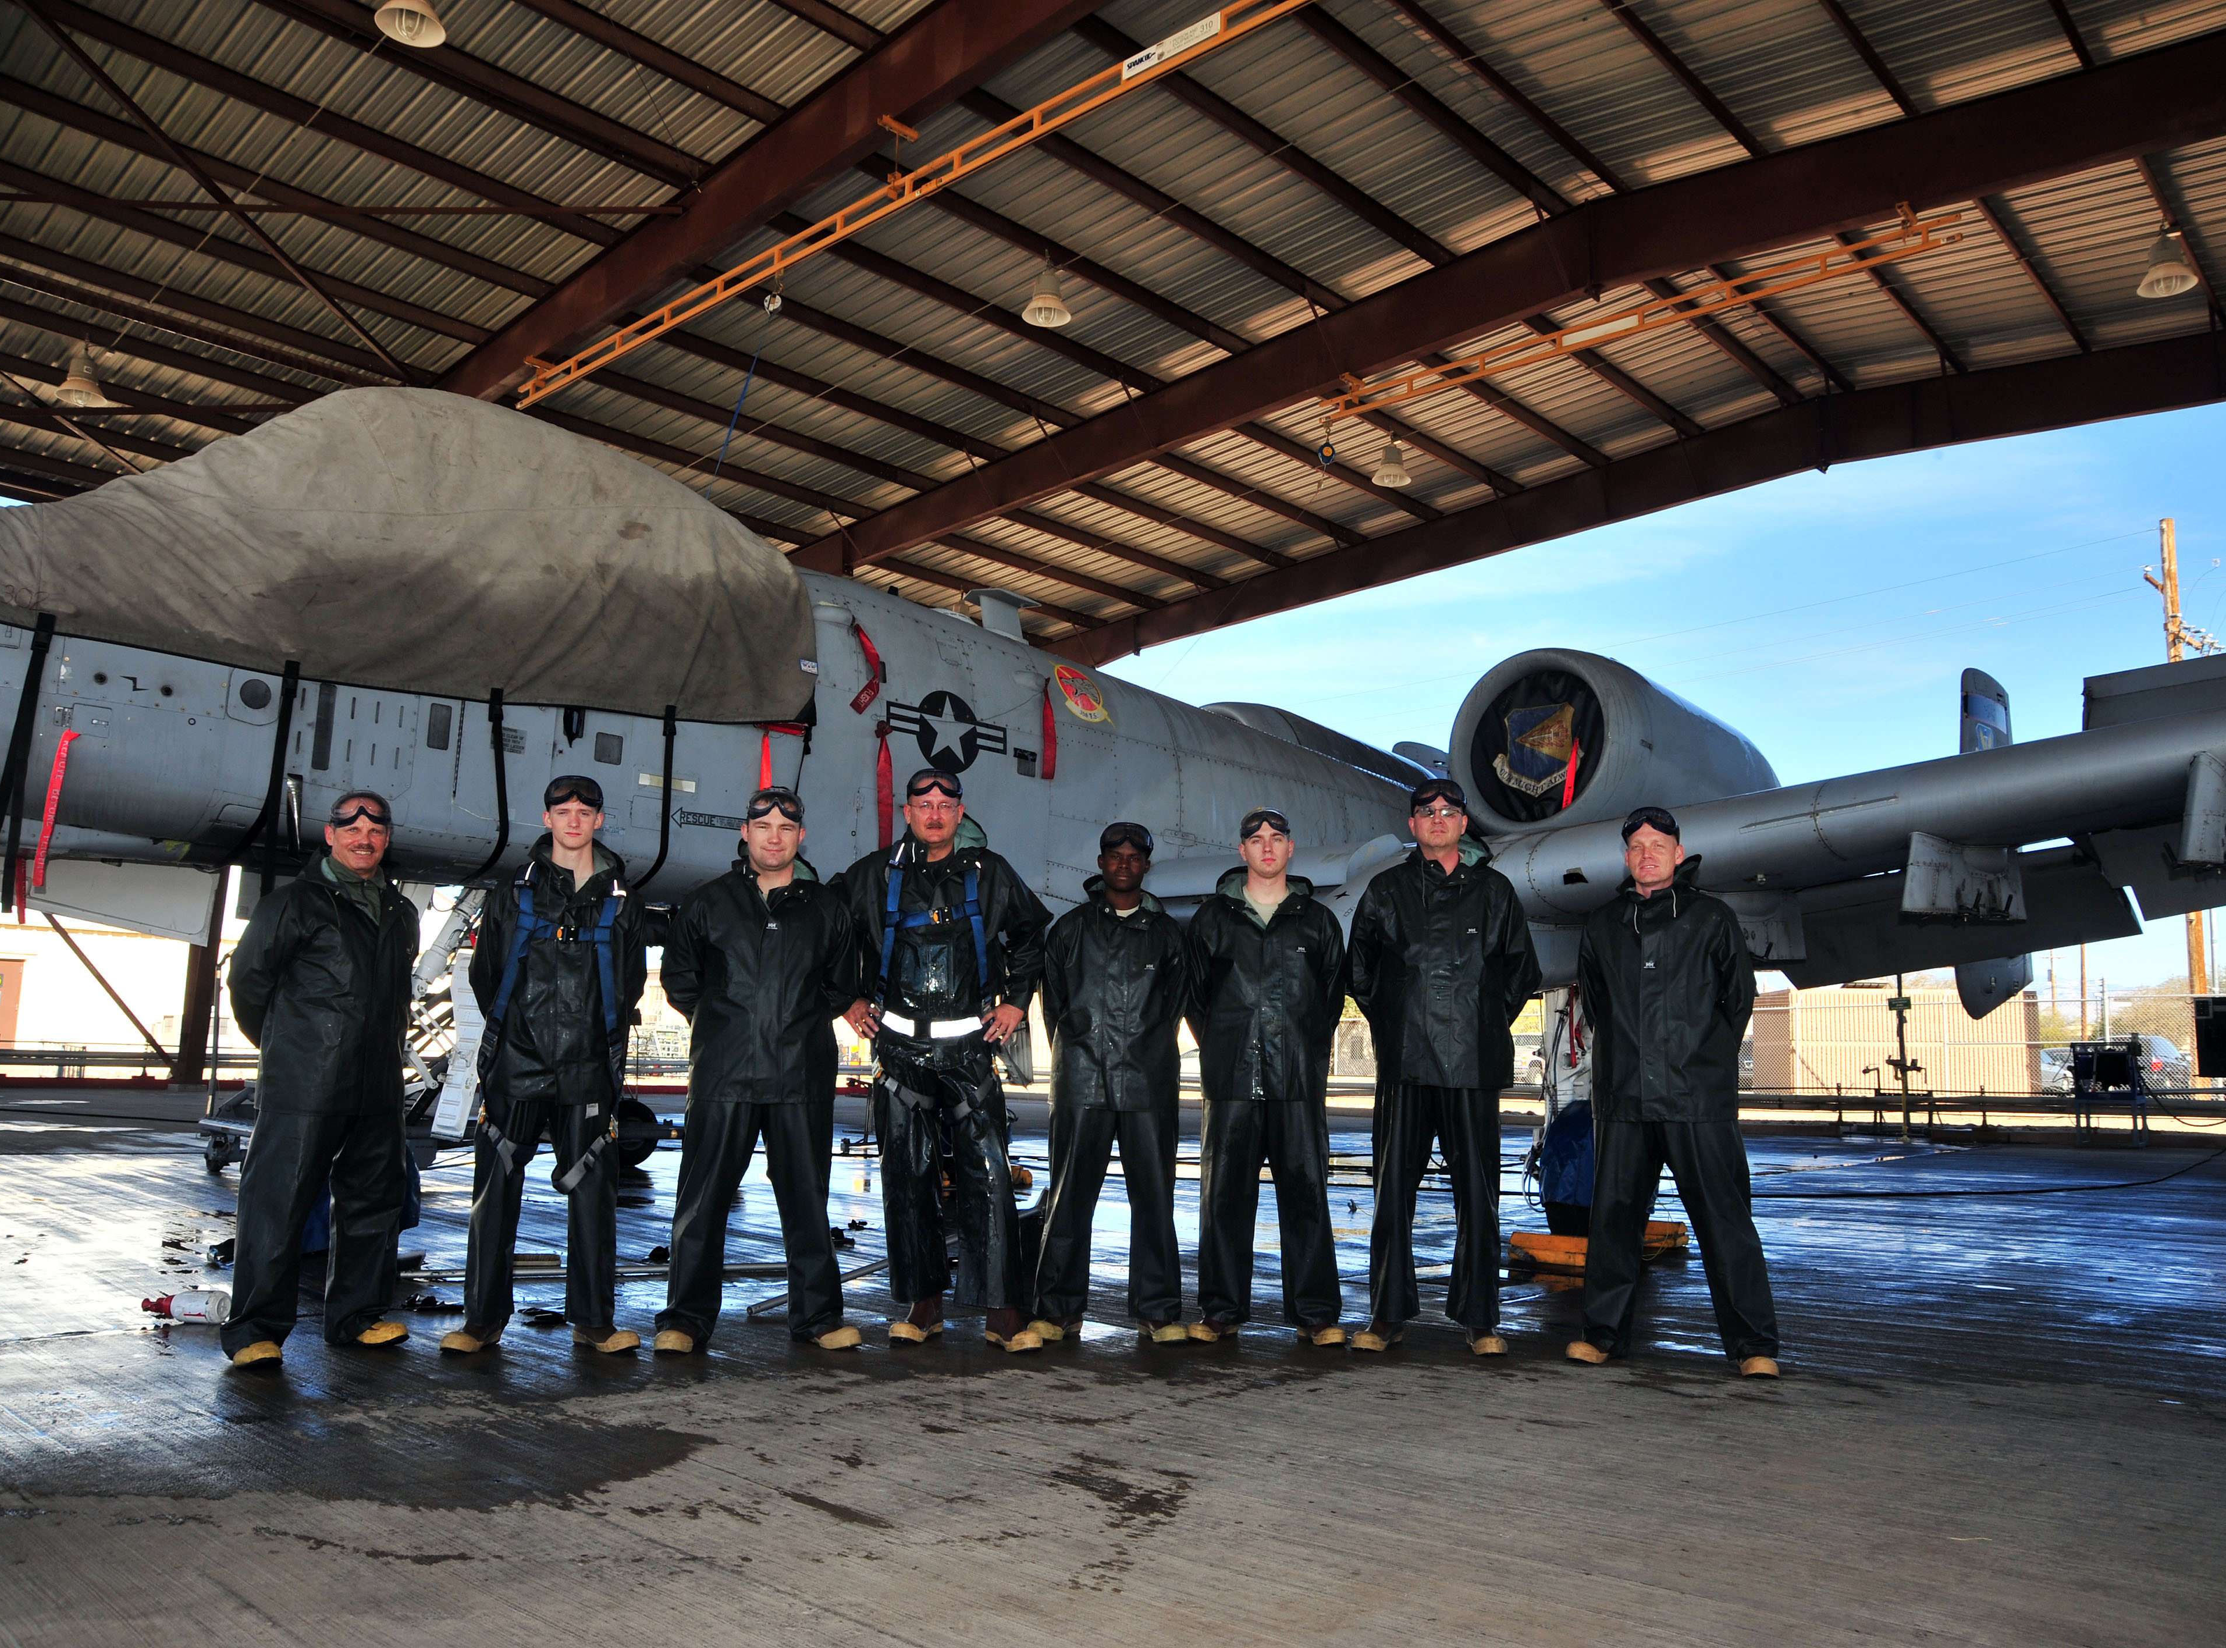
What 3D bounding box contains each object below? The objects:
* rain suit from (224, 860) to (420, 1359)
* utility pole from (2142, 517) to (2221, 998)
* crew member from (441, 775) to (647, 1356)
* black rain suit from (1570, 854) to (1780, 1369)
[{"bbox_3d":[-2.484,0.739,5.173,0.500,1.728,0.600,-6,-11,41],"label":"rain suit"},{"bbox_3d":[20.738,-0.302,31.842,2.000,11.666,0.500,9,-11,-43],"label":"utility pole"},{"bbox_3d":[-1.841,0.725,5.340,0.623,1.798,0.460,4,-9,-20],"label":"crew member"},{"bbox_3d":[1.806,0.903,5.310,0.619,1.579,0.380,-2,-7,19],"label":"black rain suit"}]

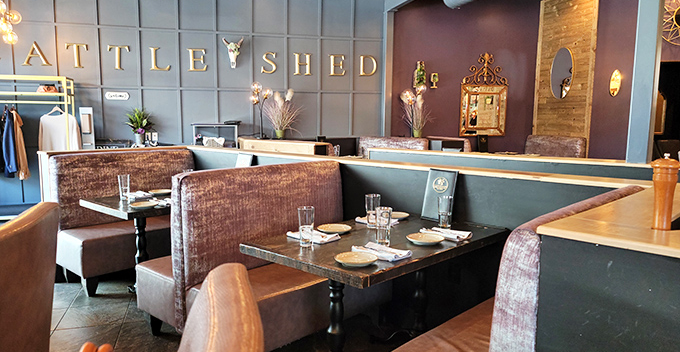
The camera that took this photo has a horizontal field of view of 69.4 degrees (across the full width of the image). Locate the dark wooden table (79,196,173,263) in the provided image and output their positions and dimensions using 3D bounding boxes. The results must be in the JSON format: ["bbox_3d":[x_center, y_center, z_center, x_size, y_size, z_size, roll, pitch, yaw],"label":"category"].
[{"bbox_3d":[-1.236,0.539,3.949,0.810,0.741,1.275,6,8,43],"label":"dark wooden table"}]

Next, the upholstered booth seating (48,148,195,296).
[{"bbox_3d":[-1.734,0.326,4.398,0.700,1.064,1.295,6,8,43],"label":"upholstered booth seating"}]

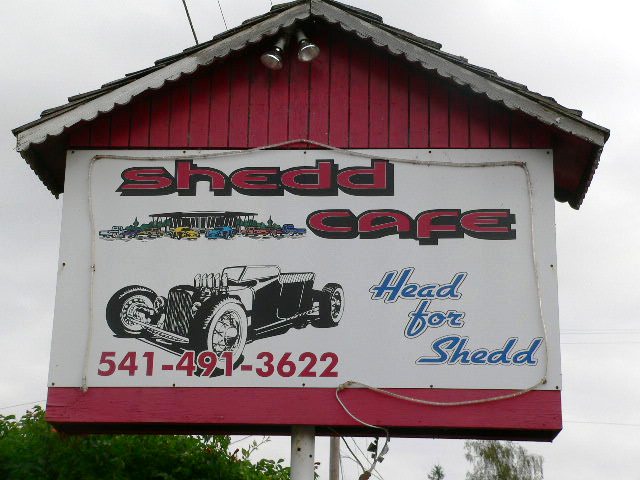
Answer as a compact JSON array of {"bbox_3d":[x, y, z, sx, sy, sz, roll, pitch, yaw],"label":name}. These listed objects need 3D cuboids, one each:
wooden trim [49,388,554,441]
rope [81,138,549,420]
[{"bbox_3d":[-0.078,0.843,6.545,2.440,0.173,0.340,0,-18,3],"label":"wooden trim"},{"bbox_3d":[-0.043,0.166,6.559,2.262,1.434,0.050,0,-18,3],"label":"rope"}]

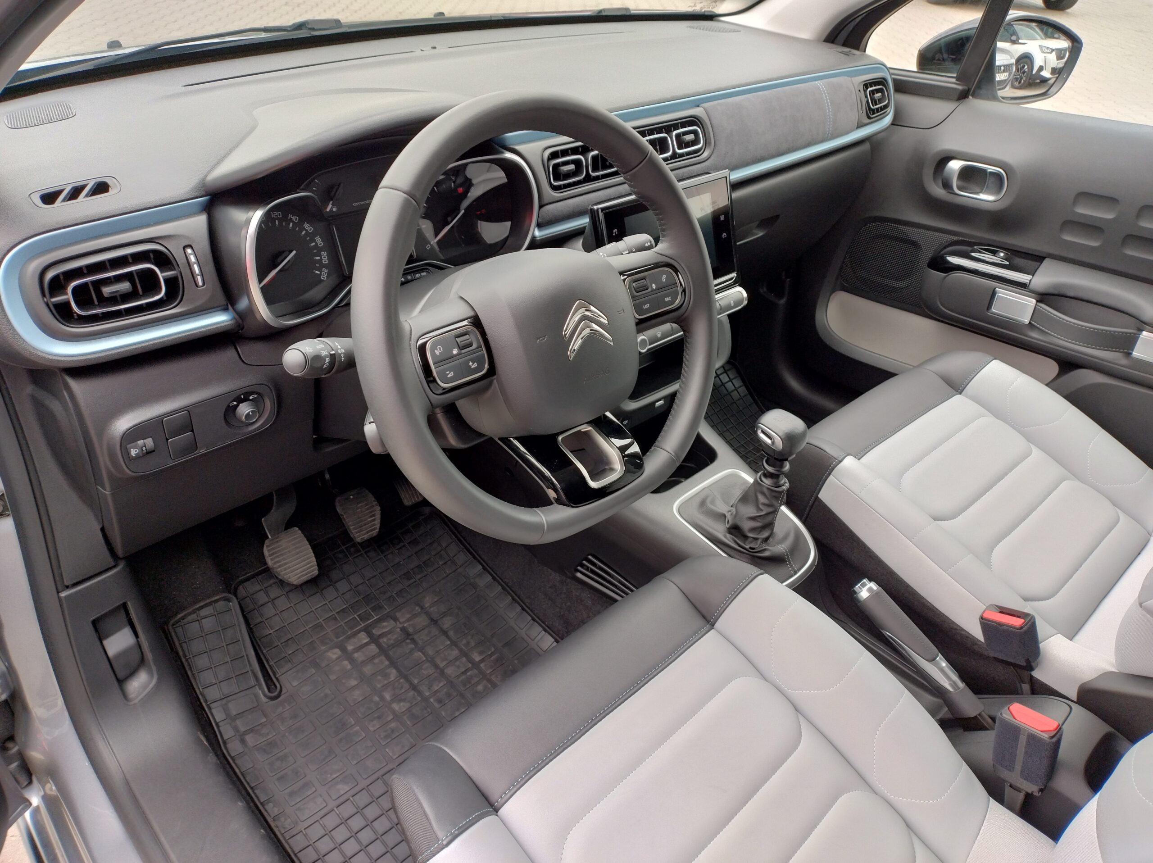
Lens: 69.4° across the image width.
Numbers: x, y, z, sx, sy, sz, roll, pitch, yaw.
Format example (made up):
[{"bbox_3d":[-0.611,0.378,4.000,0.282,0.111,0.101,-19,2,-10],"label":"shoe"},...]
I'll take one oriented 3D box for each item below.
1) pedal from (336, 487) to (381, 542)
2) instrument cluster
[{"bbox_3d":[-0.326,0.123,1.226,0.060,0.075,0.030,-25,6,-33],"label":"pedal"},{"bbox_3d":[-0.177,-0.207,0.858,0.335,0.130,0.085,-25,26,-33],"label":"instrument cluster"}]

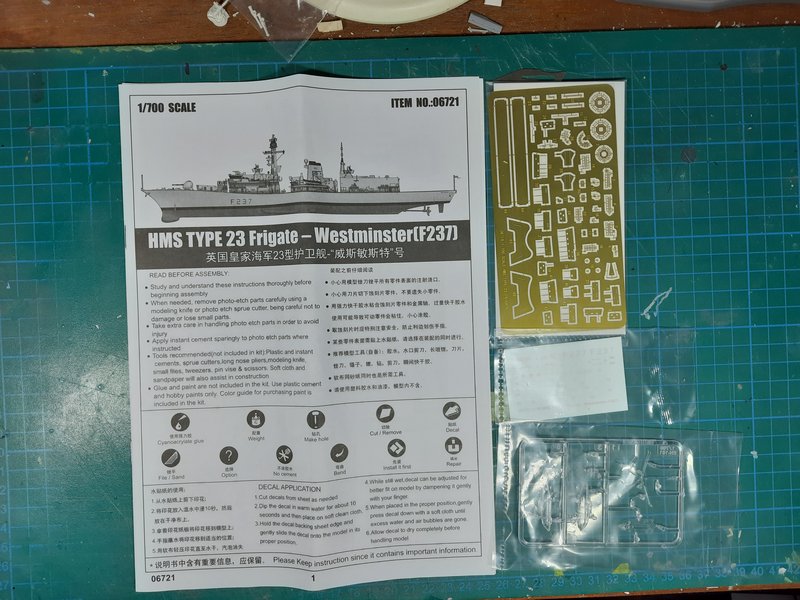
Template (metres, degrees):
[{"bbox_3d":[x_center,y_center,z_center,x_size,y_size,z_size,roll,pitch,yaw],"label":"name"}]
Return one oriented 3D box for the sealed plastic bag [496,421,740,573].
[{"bbox_3d":[0.117,0.107,0.296,0.133,0.009,0.077,3,90,-1],"label":"sealed plastic bag"}]

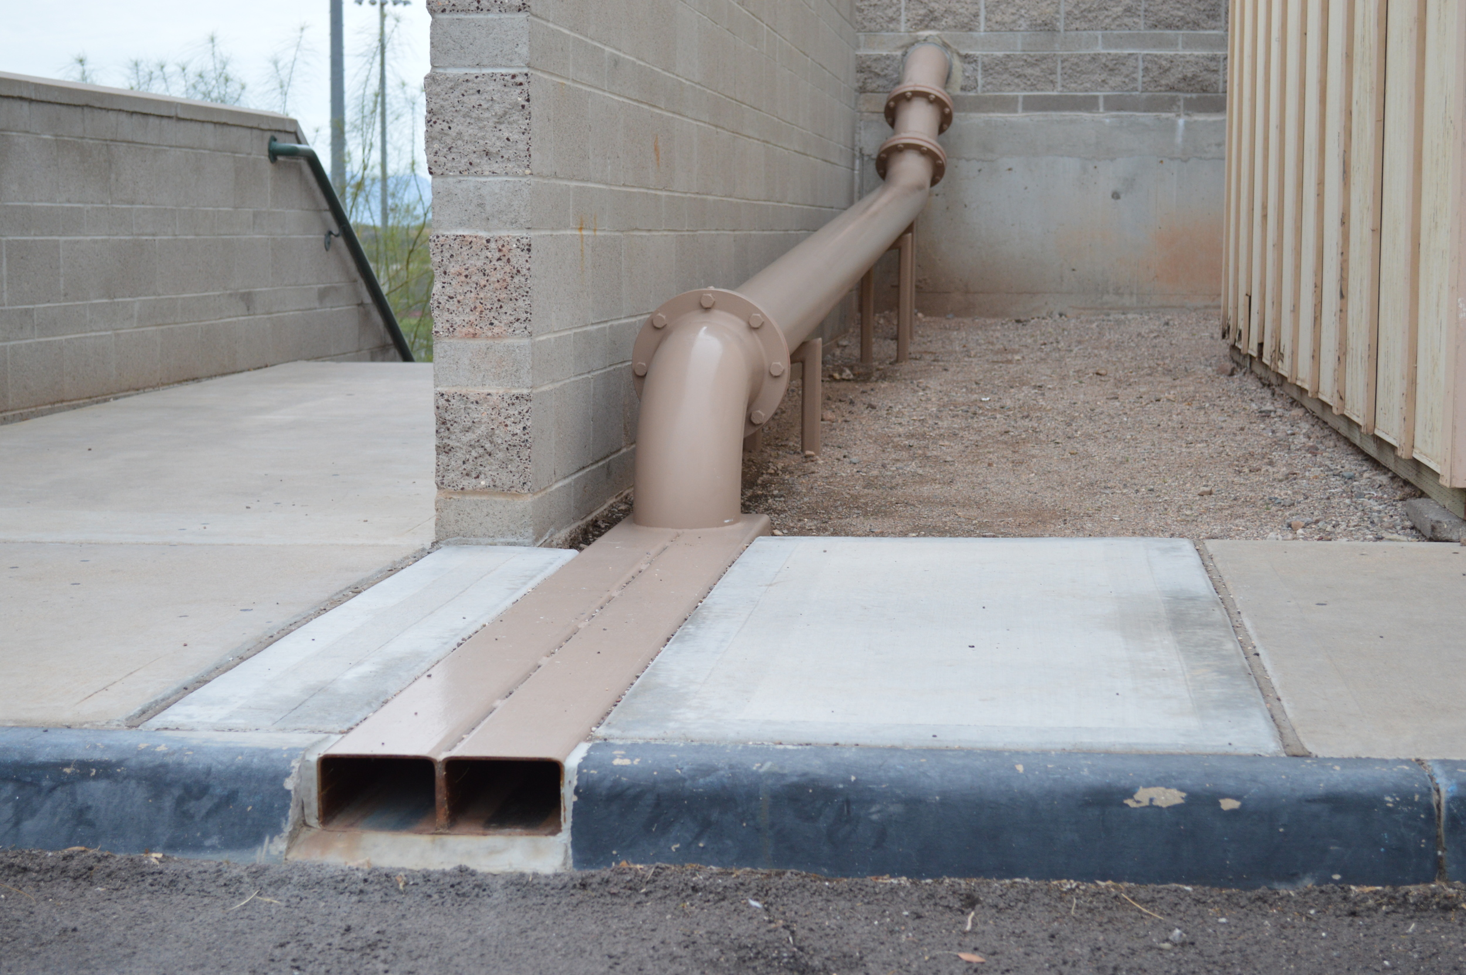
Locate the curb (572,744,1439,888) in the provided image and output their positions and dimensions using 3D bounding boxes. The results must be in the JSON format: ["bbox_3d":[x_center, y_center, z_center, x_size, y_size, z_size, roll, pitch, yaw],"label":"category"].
[{"bbox_3d":[0.305,0.382,2.708,0.977,0.118,0.163,0,6,8],"label":"curb"}]

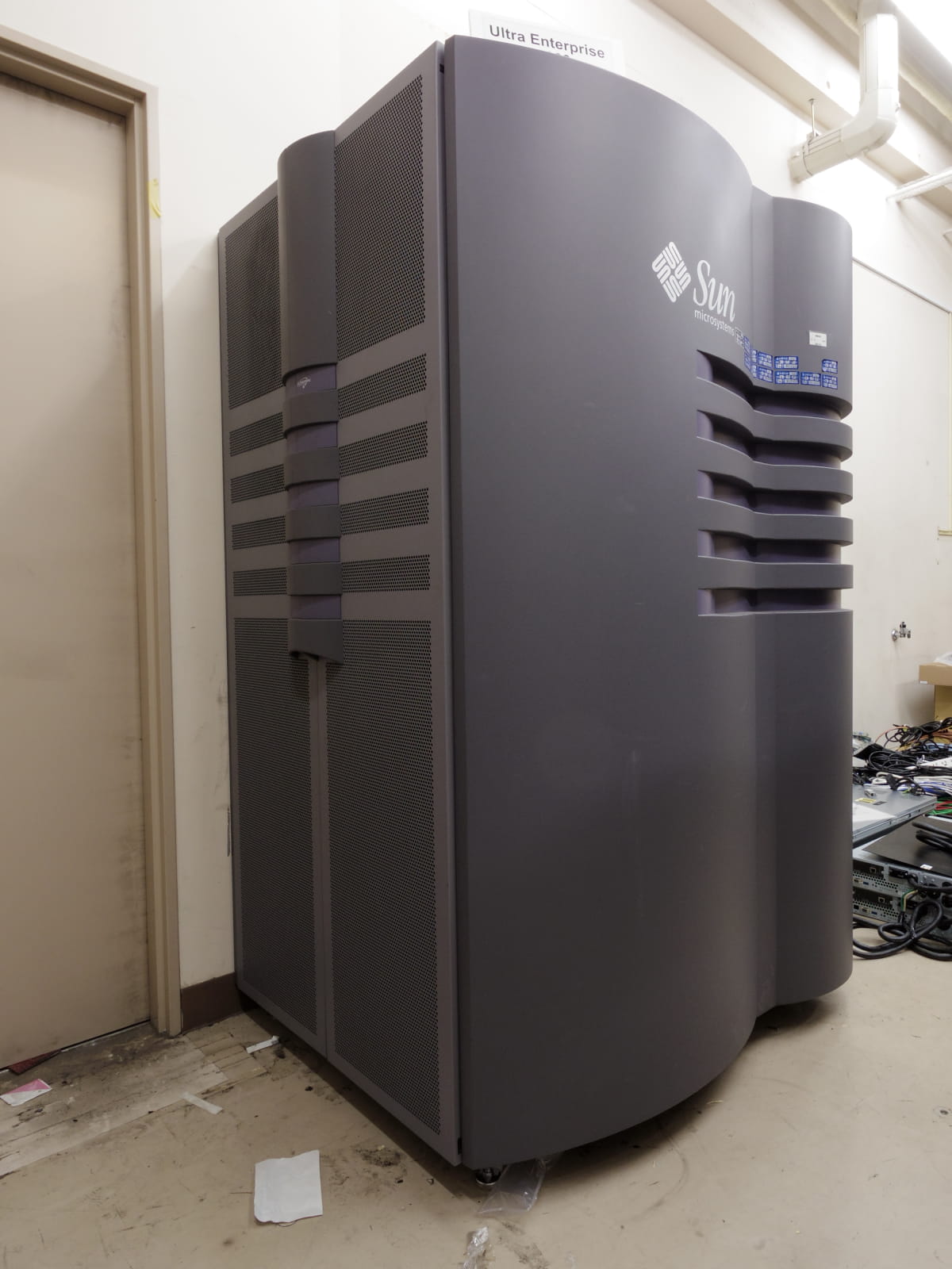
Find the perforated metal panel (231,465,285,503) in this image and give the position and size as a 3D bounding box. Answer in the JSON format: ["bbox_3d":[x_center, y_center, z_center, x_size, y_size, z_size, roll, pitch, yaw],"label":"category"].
[{"bbox_3d":[-0.449,-0.310,1.670,0.018,0.053,0.249,-3,3,-41],"label":"perforated metal panel"}]

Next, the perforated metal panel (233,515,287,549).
[{"bbox_3d":[-0.448,-0.209,1.675,0.018,0.053,0.249,-3,3,-41],"label":"perforated metal panel"}]

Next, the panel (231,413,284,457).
[{"bbox_3d":[-0.450,-0.410,1.666,0.018,0.053,0.249,-3,3,-41],"label":"panel"}]

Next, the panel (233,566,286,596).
[{"bbox_3d":[-0.446,-0.109,1.679,0.018,0.053,0.249,-3,3,-41],"label":"panel"}]

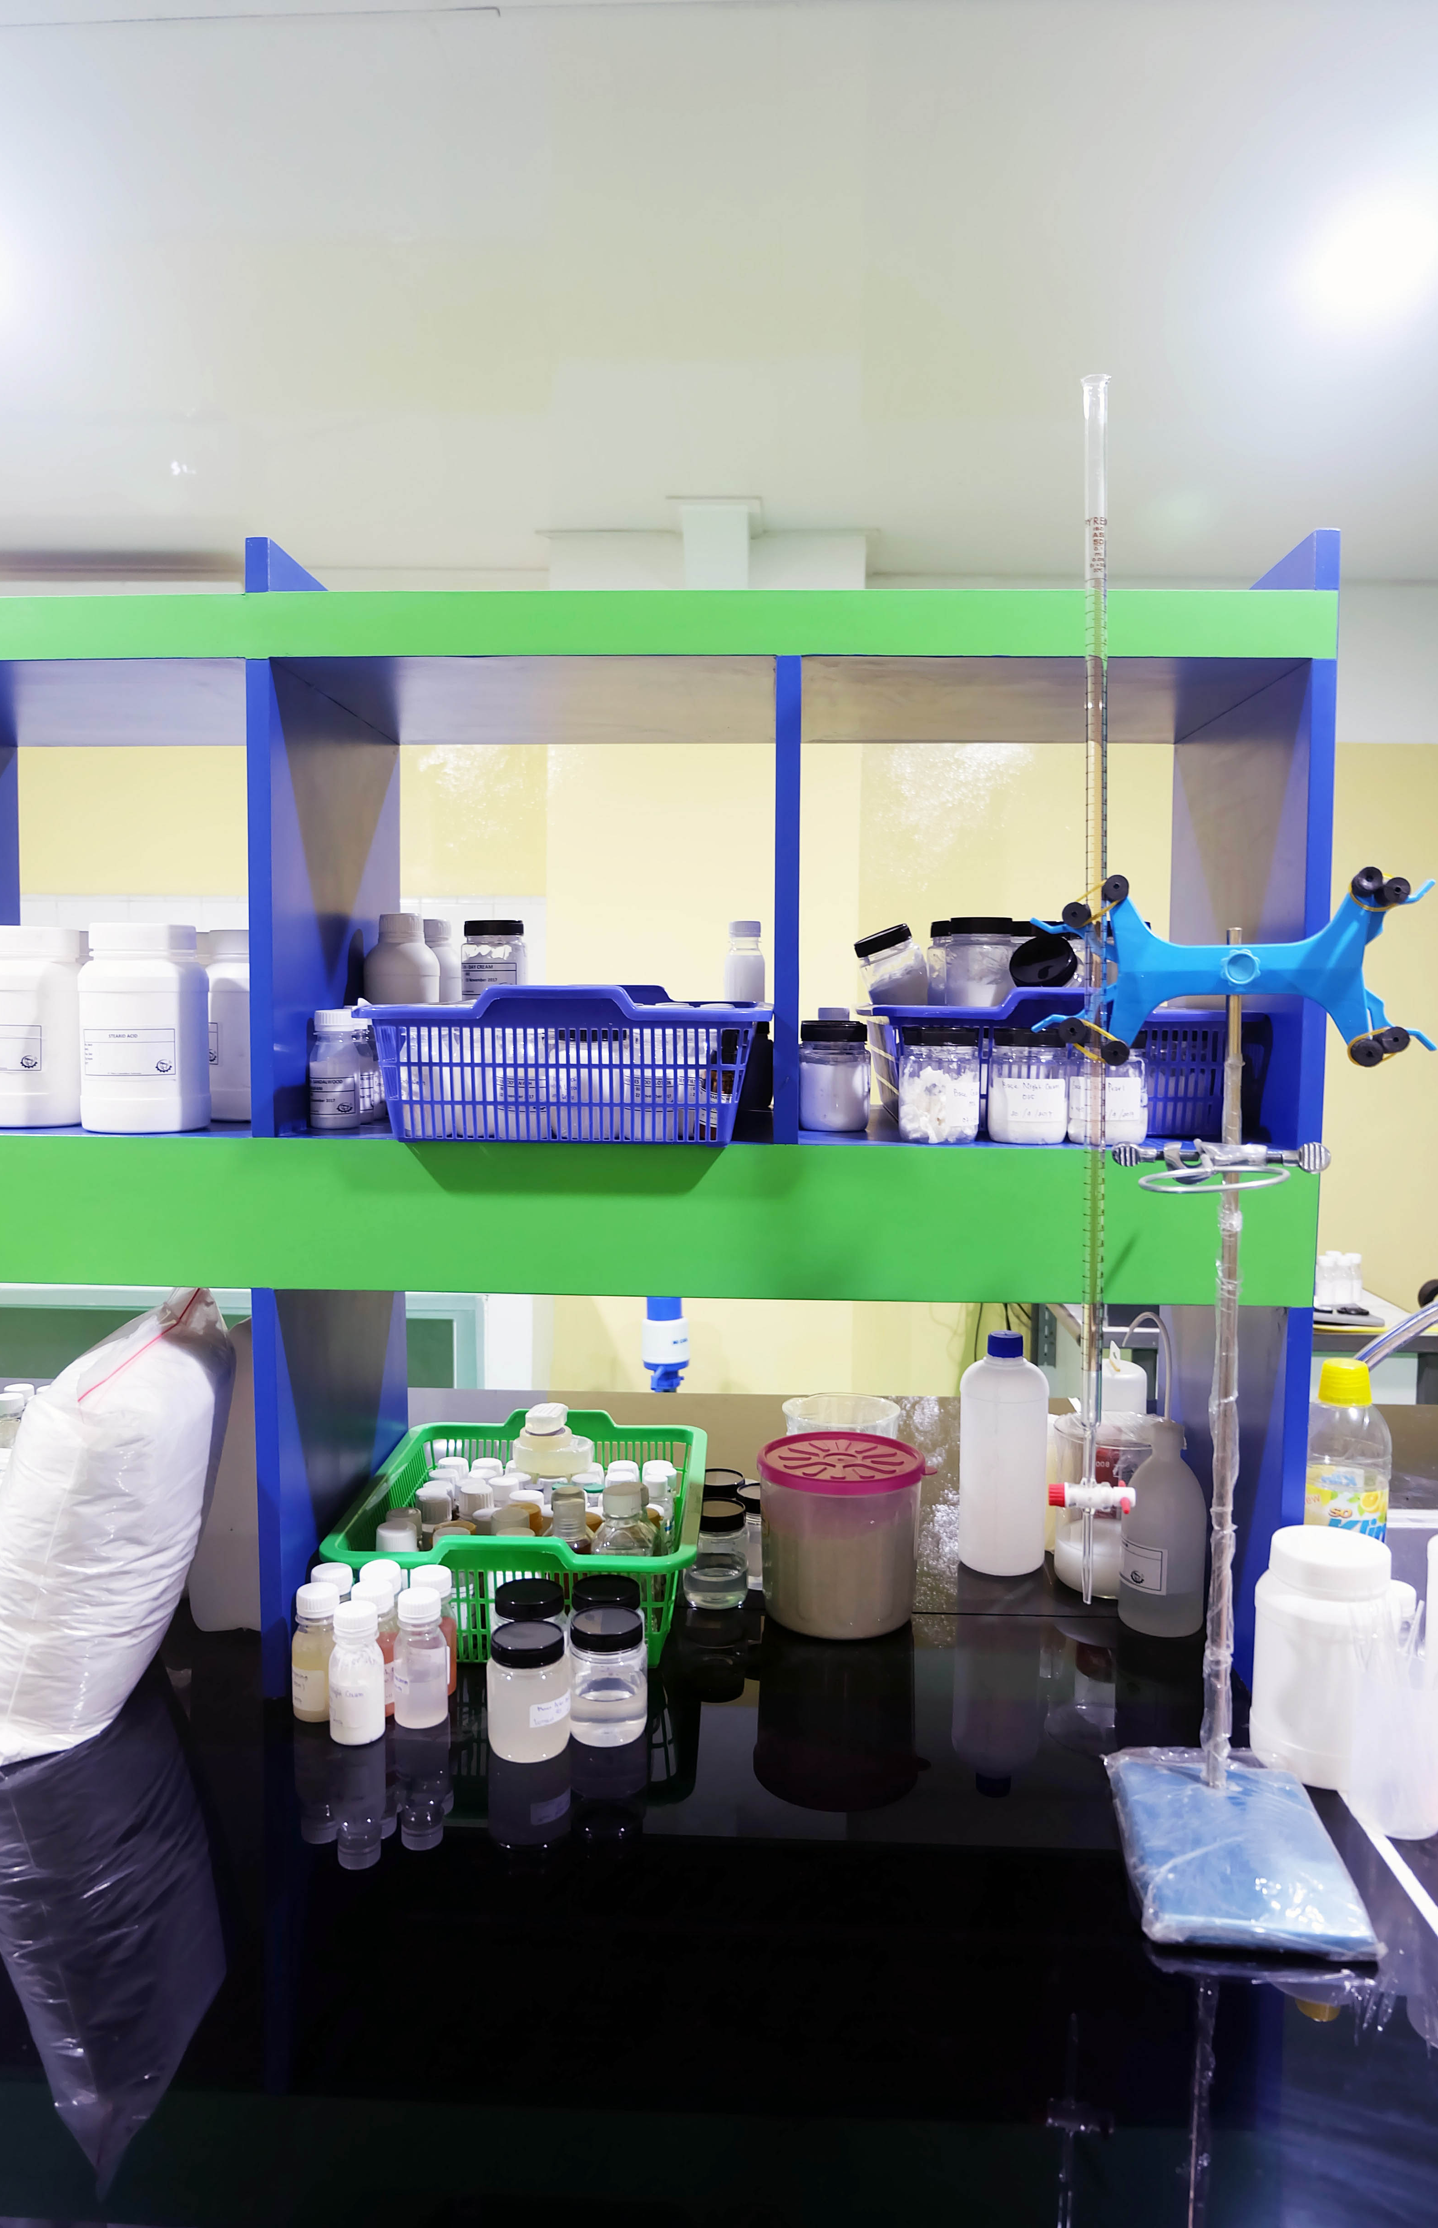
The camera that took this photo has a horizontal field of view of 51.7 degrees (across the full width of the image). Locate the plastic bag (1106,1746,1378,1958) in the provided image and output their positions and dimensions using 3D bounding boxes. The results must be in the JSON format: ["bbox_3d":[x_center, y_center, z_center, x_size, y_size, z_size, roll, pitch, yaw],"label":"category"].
[{"bbox_3d":[0.327,0.466,0.949,0.124,0.026,0.188,1,4,9],"label":"plastic bag"}]

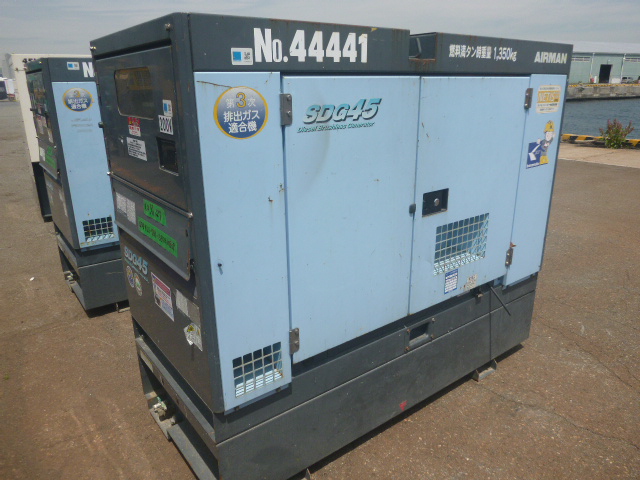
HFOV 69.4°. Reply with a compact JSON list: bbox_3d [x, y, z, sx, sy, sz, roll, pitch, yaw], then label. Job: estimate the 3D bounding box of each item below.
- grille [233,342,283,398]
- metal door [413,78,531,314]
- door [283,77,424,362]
[{"bbox_3d":[-0.204,0.420,1.516,0.177,0.139,0.030,-14,22,-35],"label":"grille"},{"bbox_3d":[0.636,-0.208,2.003,0.705,0.937,0.060,-14,22,-35],"label":"metal door"},{"bbox_3d":[0.116,-0.079,1.631,0.573,0.937,0.060,-14,22,-35],"label":"door"}]

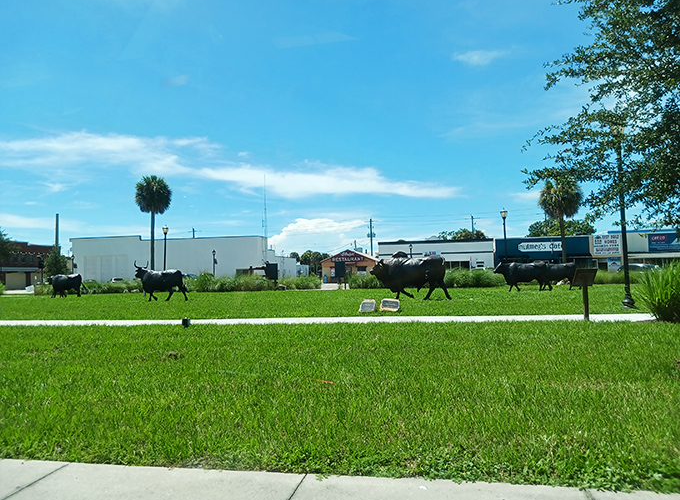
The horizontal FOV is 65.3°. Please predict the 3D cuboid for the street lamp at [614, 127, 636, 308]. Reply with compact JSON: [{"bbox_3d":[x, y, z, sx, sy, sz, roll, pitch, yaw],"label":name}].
[{"bbox_3d":[7.146,-0.841,13.300,0.450,4.600,0.450,-2,-2,11],"label":"street lamp"}]

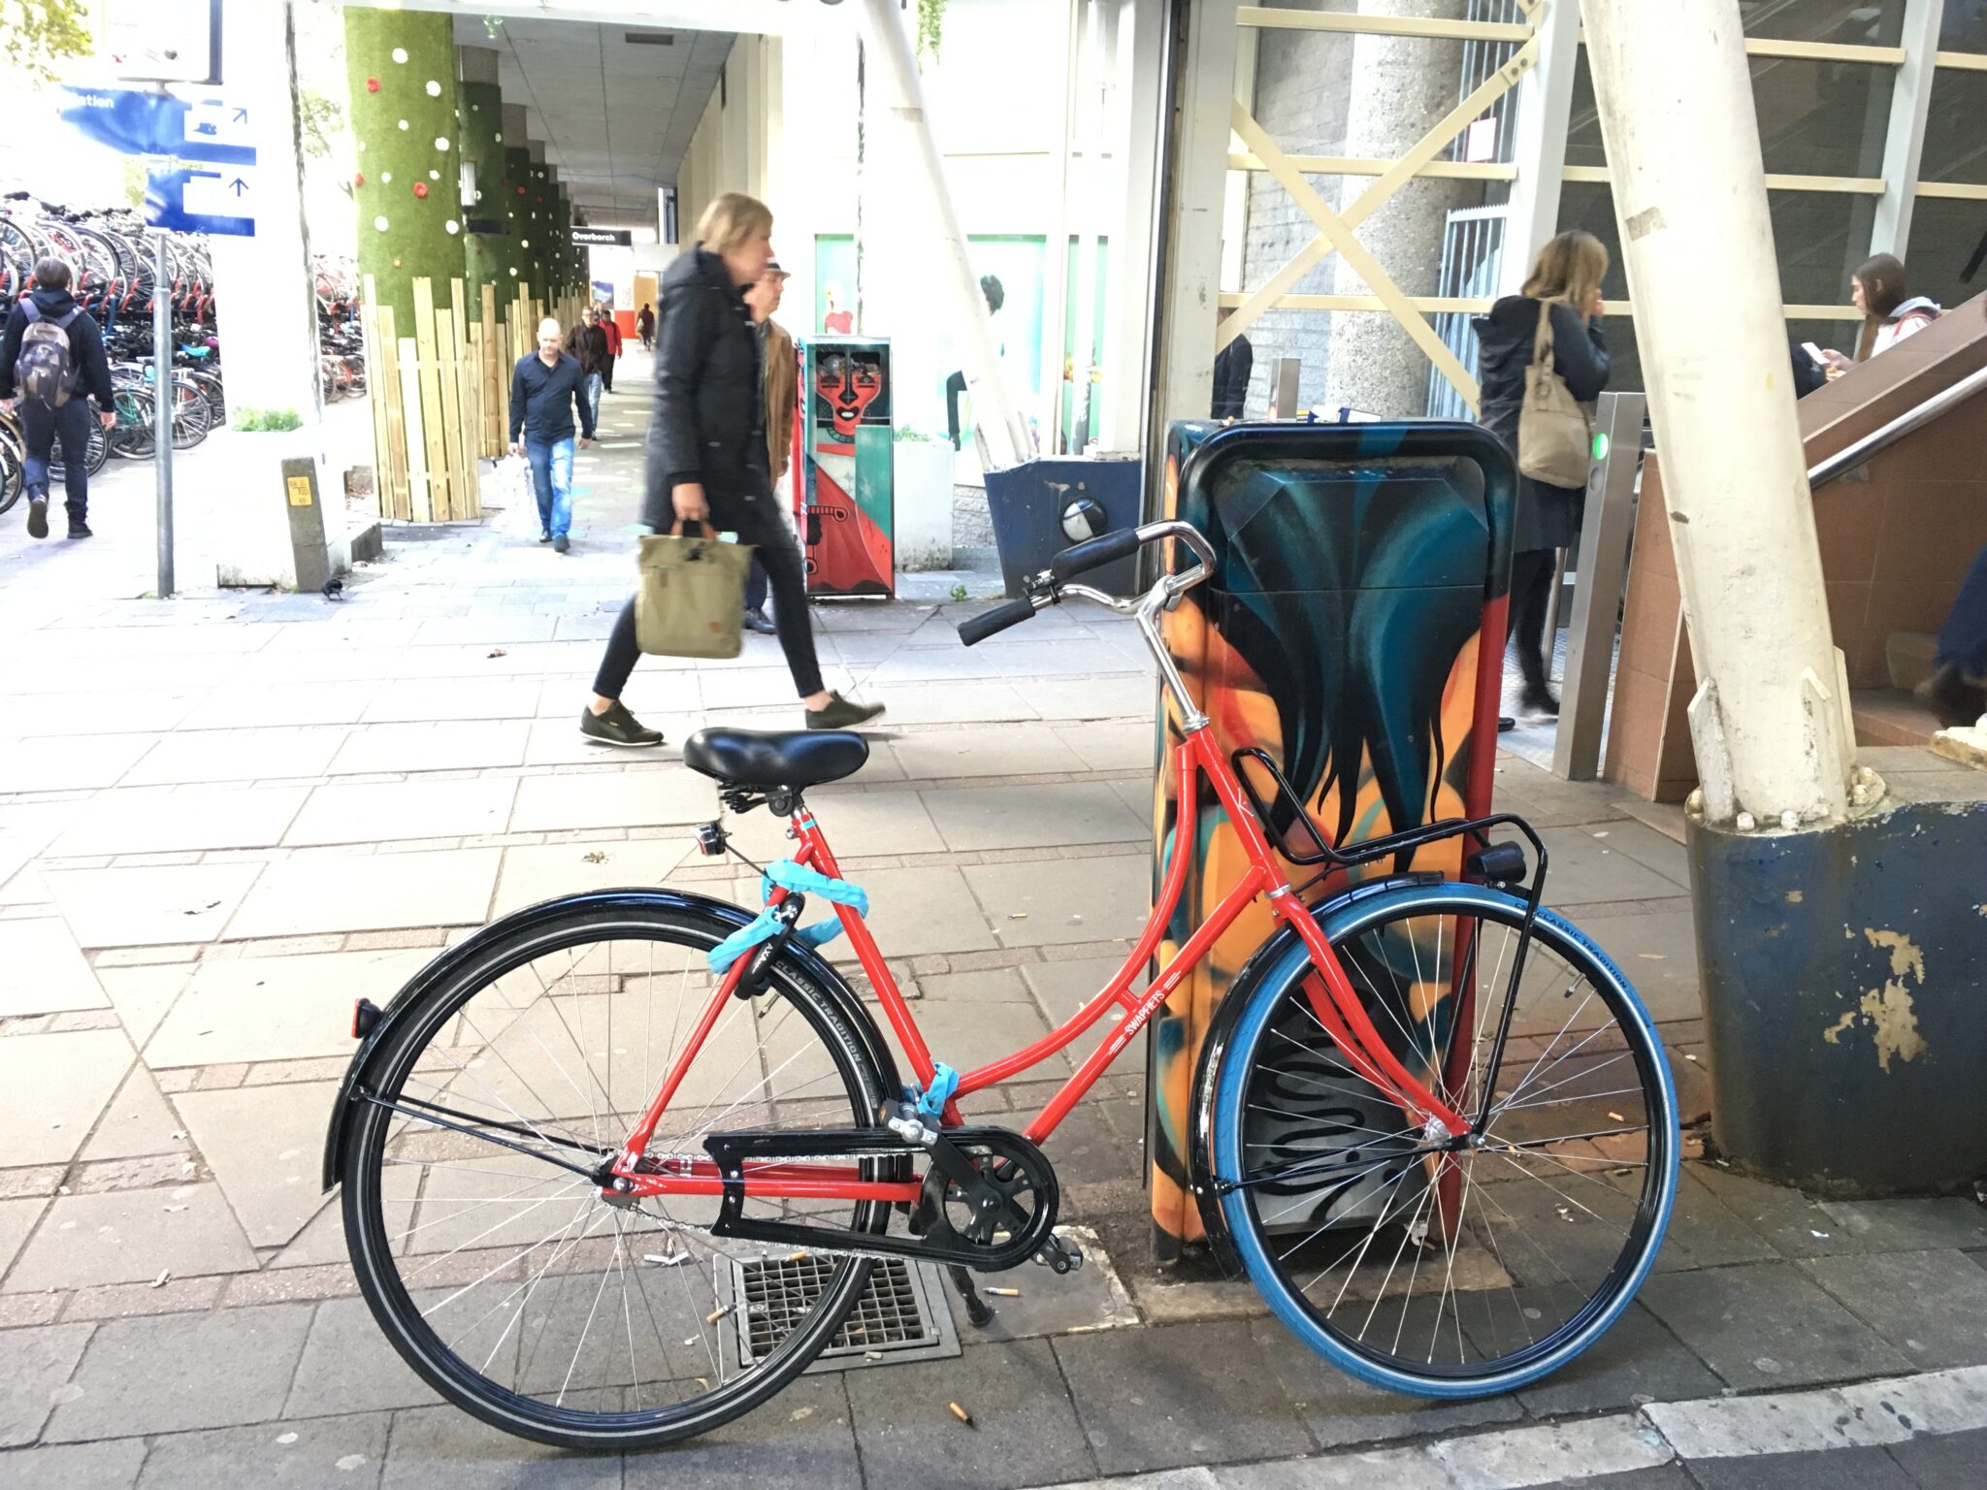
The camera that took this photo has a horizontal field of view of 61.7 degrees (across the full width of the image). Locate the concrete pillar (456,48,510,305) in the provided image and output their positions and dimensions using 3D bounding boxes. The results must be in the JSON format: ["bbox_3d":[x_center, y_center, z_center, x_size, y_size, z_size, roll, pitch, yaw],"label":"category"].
[{"bbox_3d":[-6.137,-5.668,19.458,0.850,4.600,0.850,-2,15,-12],"label":"concrete pillar"}]

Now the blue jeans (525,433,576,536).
[{"bbox_3d":[-3.466,-2.070,13.017,0.400,0.860,0.360,-2,15,-12],"label":"blue jeans"}]

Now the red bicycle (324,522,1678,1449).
[{"bbox_3d":[0.060,0.300,2.370,1.880,1.200,0.600,-1,5,-8],"label":"red bicycle"}]

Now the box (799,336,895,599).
[{"bbox_3d":[-0.774,-1.477,8.822,0.470,1.340,0.460,-2,15,-12],"label":"box"}]

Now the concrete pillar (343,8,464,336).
[{"bbox_3d":[-4.980,-4.271,14.251,0.850,4.600,0.850,-2,15,-12],"label":"concrete pillar"}]

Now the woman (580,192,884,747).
[{"bbox_3d":[-0.879,-0.875,5.424,0.980,1.760,0.580,-2,15,-13],"label":"woman"}]

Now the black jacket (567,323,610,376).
[{"bbox_3d":[-5.556,-5.386,22.694,0.620,0.760,0.340,-2,15,-12],"label":"black jacket"}]

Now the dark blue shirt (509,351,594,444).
[{"bbox_3d":[-3.412,-2.668,12.860,0.640,0.760,0.340,-2,15,-12],"label":"dark blue shirt"}]

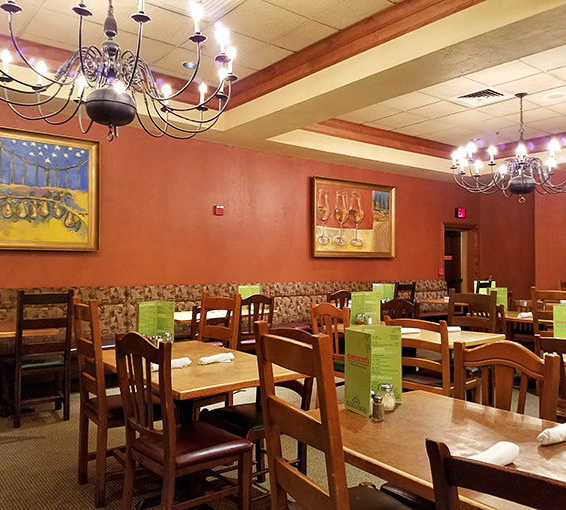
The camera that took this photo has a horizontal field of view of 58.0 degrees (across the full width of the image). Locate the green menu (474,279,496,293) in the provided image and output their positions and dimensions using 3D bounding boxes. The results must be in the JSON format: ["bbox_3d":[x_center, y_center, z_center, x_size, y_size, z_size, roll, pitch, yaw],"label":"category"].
[{"bbox_3d":[3.279,0.573,8.300,0.330,0.280,0.100,-1,-2,27],"label":"green menu"}]

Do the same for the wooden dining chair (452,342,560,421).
[{"bbox_3d":[0.689,0.824,1.915,0.480,0.950,0.450,1,-2,-36],"label":"wooden dining chair"}]

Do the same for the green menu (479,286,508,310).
[{"bbox_3d":[2.374,0.508,5.770,0.320,0.280,0.100,-1,-2,30],"label":"green menu"}]

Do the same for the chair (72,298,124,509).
[{"bbox_3d":[-0.921,0.797,2.989,0.500,1.090,0.430,0,0,-37],"label":"chair"}]

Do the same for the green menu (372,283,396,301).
[{"bbox_3d":[1.135,0.462,5.700,0.240,0.280,0.150,0,0,0],"label":"green menu"}]

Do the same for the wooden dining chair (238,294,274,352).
[{"bbox_3d":[-0.369,0.896,5.202,0.420,0.975,0.480,1,-2,-35],"label":"wooden dining chair"}]

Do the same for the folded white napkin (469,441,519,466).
[{"bbox_3d":[0.496,0.498,1.241,0.215,0.048,0.060,1,-2,-35],"label":"folded white napkin"}]

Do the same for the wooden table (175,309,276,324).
[{"bbox_3d":[-0.709,1.010,5.473,1.240,0.760,0.770,1,-2,-35],"label":"wooden table"}]

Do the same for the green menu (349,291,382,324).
[{"bbox_3d":[0.747,0.476,4.620,0.310,0.280,0.100,1,-2,-20],"label":"green menu"}]

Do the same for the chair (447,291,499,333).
[{"bbox_3d":[1.400,0.819,4.090,0.490,1.055,0.430,0,0,-38],"label":"chair"}]

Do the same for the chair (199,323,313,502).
[{"bbox_3d":[-0.154,0.853,2.727,0.480,0.930,0.450,1,-2,-36],"label":"chair"}]

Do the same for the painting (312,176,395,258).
[{"bbox_3d":[1.208,-0.562,8.335,1.789,1.231,0.060,1,-2,-35],"label":"painting"}]

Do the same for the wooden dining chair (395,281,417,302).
[{"bbox_3d":[1.150,0.822,5.500,0.480,1.060,0.430,0,0,44],"label":"wooden dining chair"}]

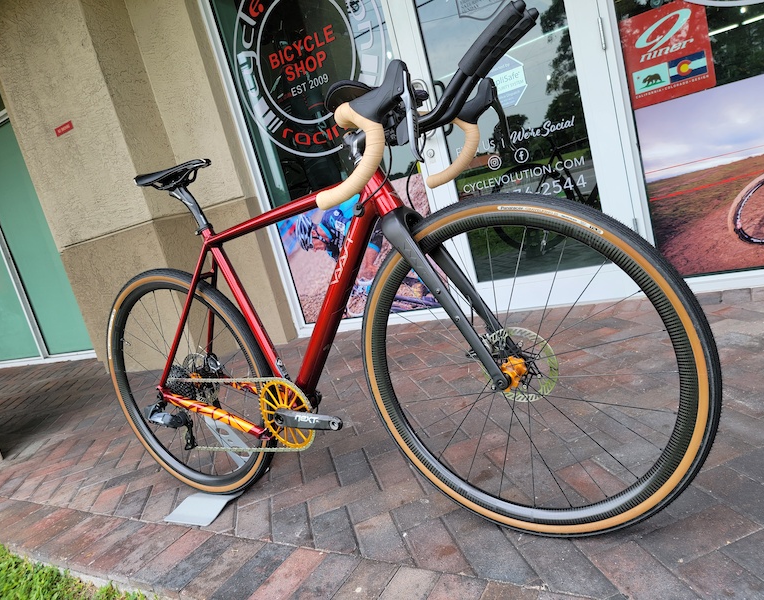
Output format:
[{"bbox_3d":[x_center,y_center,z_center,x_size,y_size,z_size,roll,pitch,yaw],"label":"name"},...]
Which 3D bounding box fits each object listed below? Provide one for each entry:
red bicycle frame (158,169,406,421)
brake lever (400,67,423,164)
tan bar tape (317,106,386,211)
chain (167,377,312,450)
[{"bbox_3d":[-0.277,0.039,1.375,0.870,0.590,0.156,-7,10,33],"label":"red bicycle frame"},{"bbox_3d":[0.047,-0.280,0.845,0.034,0.143,0.033,-7,10,33],"label":"brake lever"},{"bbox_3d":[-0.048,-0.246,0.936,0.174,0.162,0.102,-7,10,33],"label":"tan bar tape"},{"bbox_3d":[-0.387,0.299,1.463,0.535,0.213,0.020,-7,10,33],"label":"chain"}]

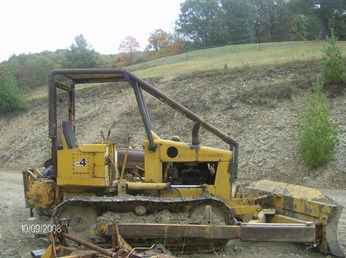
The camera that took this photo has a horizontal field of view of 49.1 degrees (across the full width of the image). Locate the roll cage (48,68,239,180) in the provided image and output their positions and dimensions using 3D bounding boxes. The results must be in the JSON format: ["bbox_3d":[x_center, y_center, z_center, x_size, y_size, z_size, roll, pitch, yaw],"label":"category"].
[{"bbox_3d":[-0.400,-0.060,6.000,2.740,1.590,1.200,0,0,4],"label":"roll cage"}]

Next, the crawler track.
[{"bbox_3d":[-0.400,1.345,5.390,2.500,0.730,0.400,0,0,4],"label":"crawler track"}]

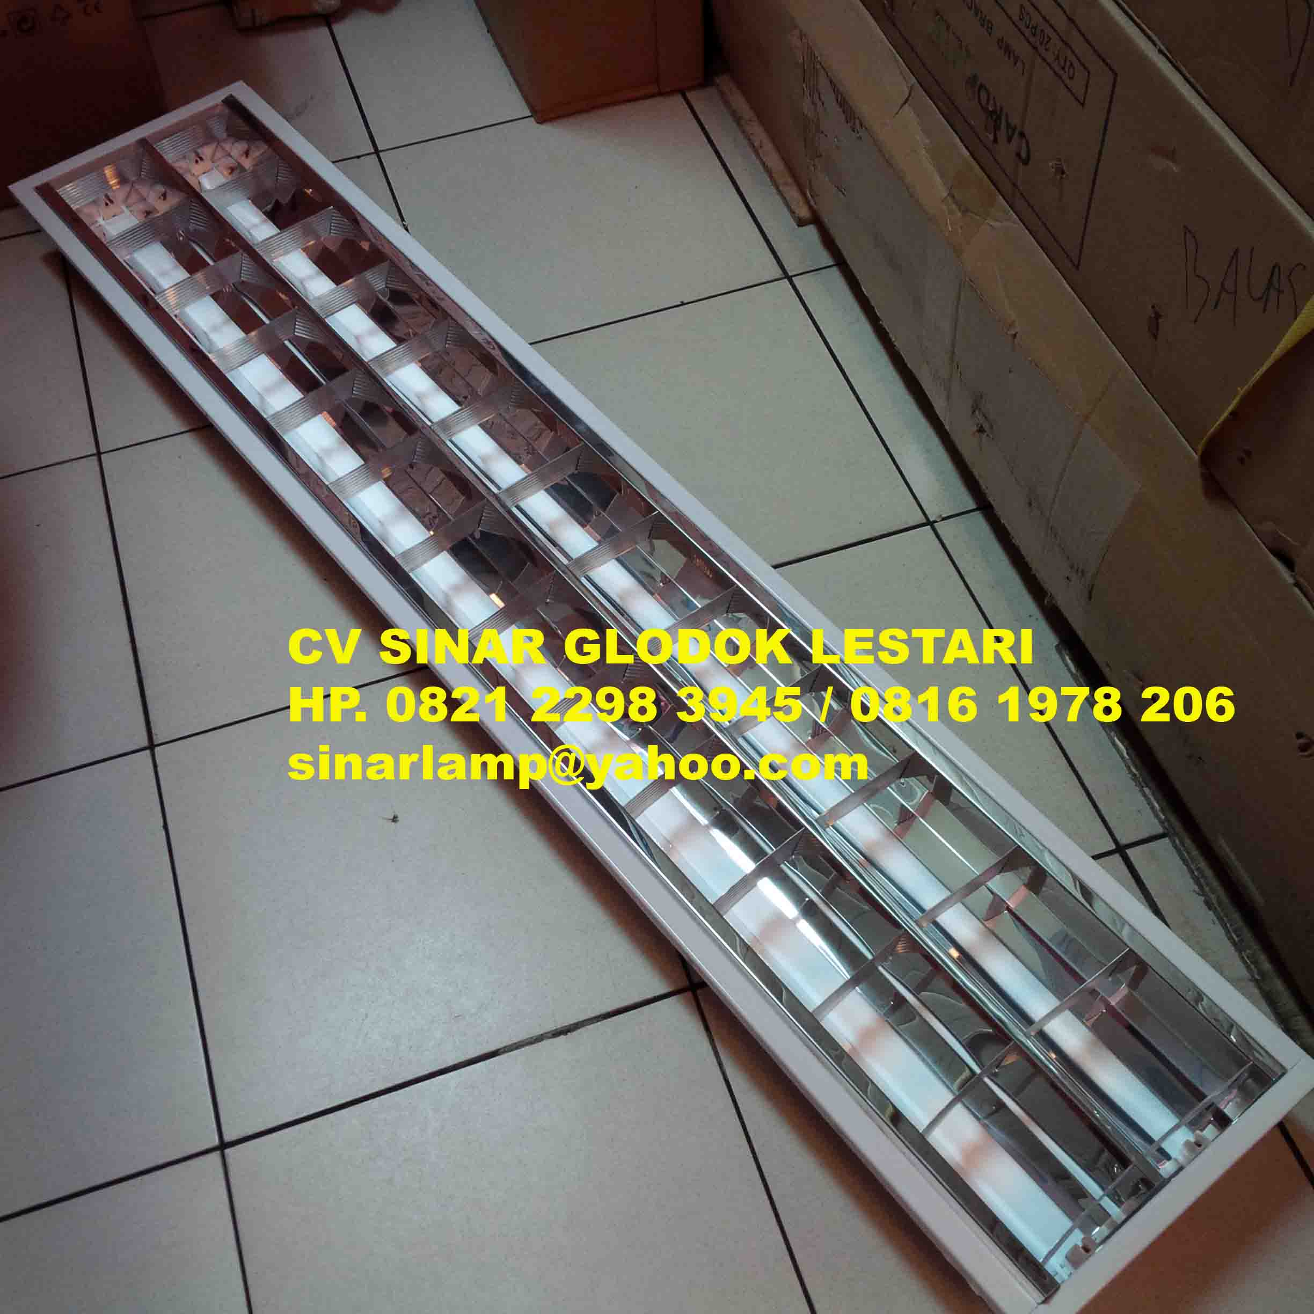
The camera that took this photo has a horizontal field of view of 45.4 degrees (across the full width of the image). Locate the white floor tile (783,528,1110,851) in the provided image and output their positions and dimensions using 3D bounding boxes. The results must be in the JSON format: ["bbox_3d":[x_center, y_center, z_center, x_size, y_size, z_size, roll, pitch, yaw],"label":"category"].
[{"bbox_3d":[0.118,0.057,1.113,0.299,0.010,0.299,-16,56,-9],"label":"white floor tile"}]

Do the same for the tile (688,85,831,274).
[{"bbox_3d":[0.213,-0.497,1.513,0.301,0.009,0.301,-16,56,-9],"label":"tile"}]

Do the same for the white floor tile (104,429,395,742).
[{"bbox_3d":[-0.266,-0.091,1.232,0.299,0.010,0.299,-16,56,-9],"label":"white floor tile"}]

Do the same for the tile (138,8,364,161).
[{"bbox_3d":[-0.464,-0.562,1.585,0.301,0.009,0.301,-16,56,-9],"label":"tile"}]

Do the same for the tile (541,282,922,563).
[{"bbox_3d":[0.021,-0.177,1.294,0.301,0.009,0.301,-16,56,-9],"label":"tile"}]

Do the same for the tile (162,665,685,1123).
[{"bbox_3d":[-0.169,0.141,1.064,0.299,0.010,0.299,-16,56,-9],"label":"tile"}]

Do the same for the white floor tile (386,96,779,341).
[{"bbox_3d":[-0.076,-0.412,1.464,0.301,0.009,0.301,-16,56,-9],"label":"white floor tile"}]

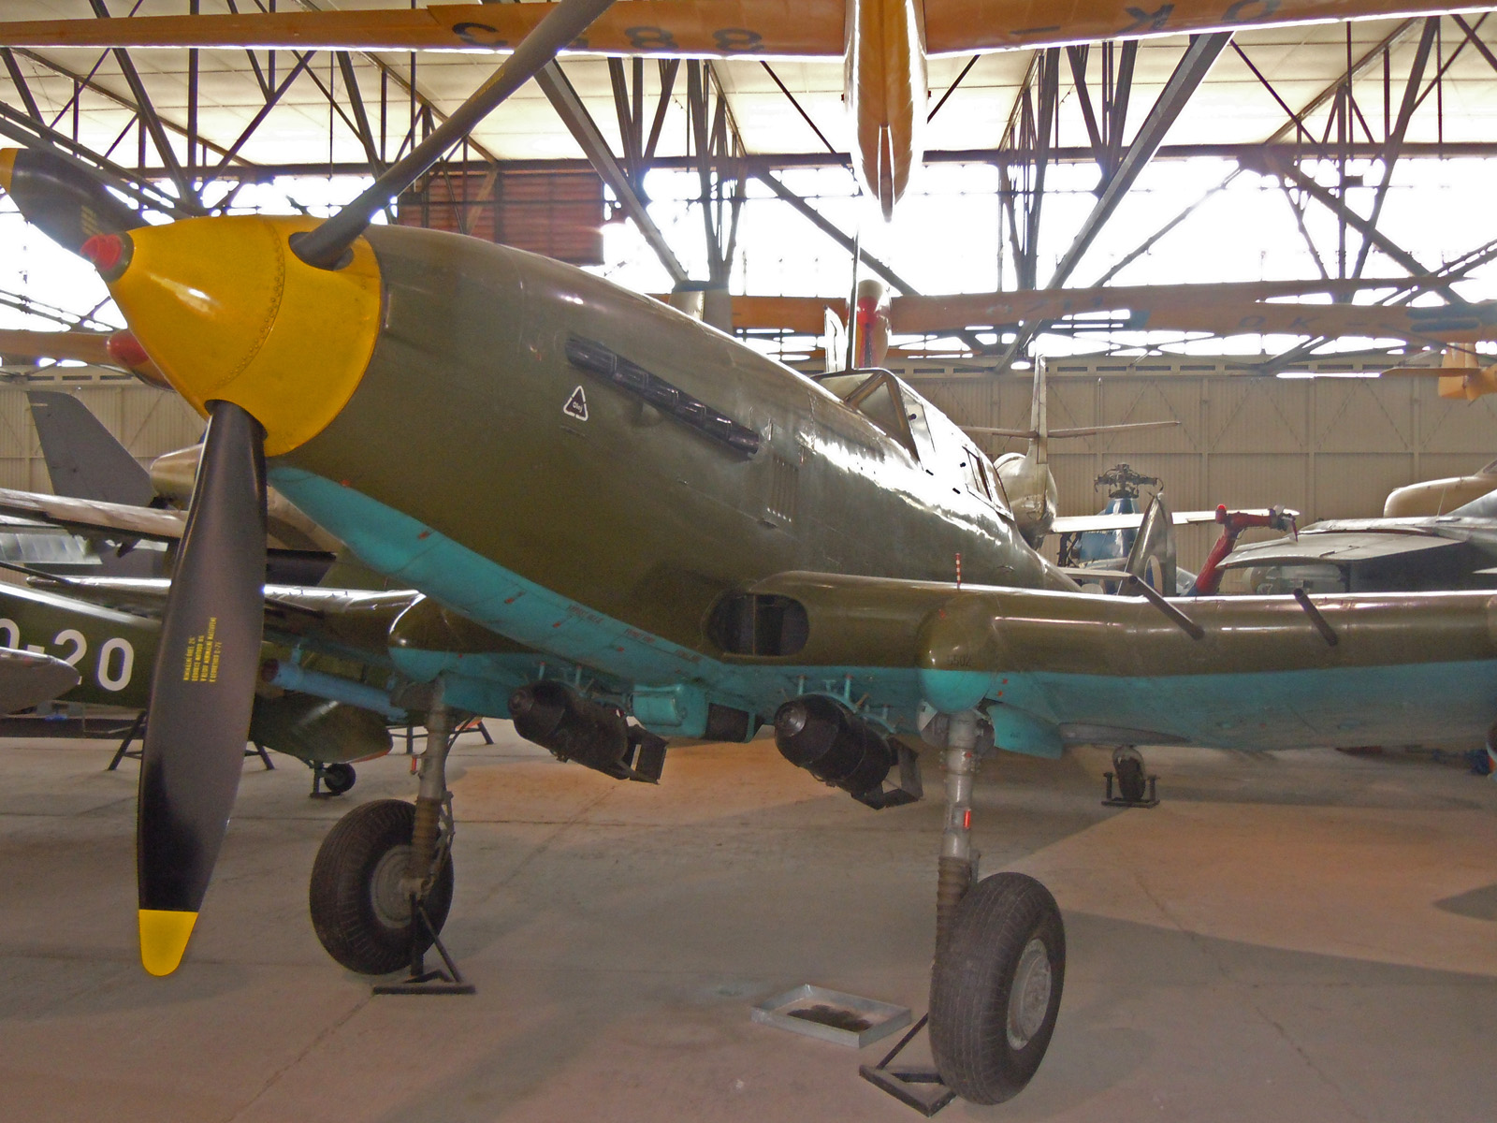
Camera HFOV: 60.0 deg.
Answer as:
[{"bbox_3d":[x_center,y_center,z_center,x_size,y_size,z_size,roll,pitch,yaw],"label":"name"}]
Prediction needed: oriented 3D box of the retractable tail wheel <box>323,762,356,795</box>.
[{"bbox_3d":[-3.550,1.890,11.300,0.280,0.280,0.120,0,-2,5],"label":"retractable tail wheel"}]

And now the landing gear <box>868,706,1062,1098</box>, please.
[{"bbox_3d":[0.768,1.215,4.630,0.540,1.340,0.800,-1,-2,32],"label":"landing gear"}]

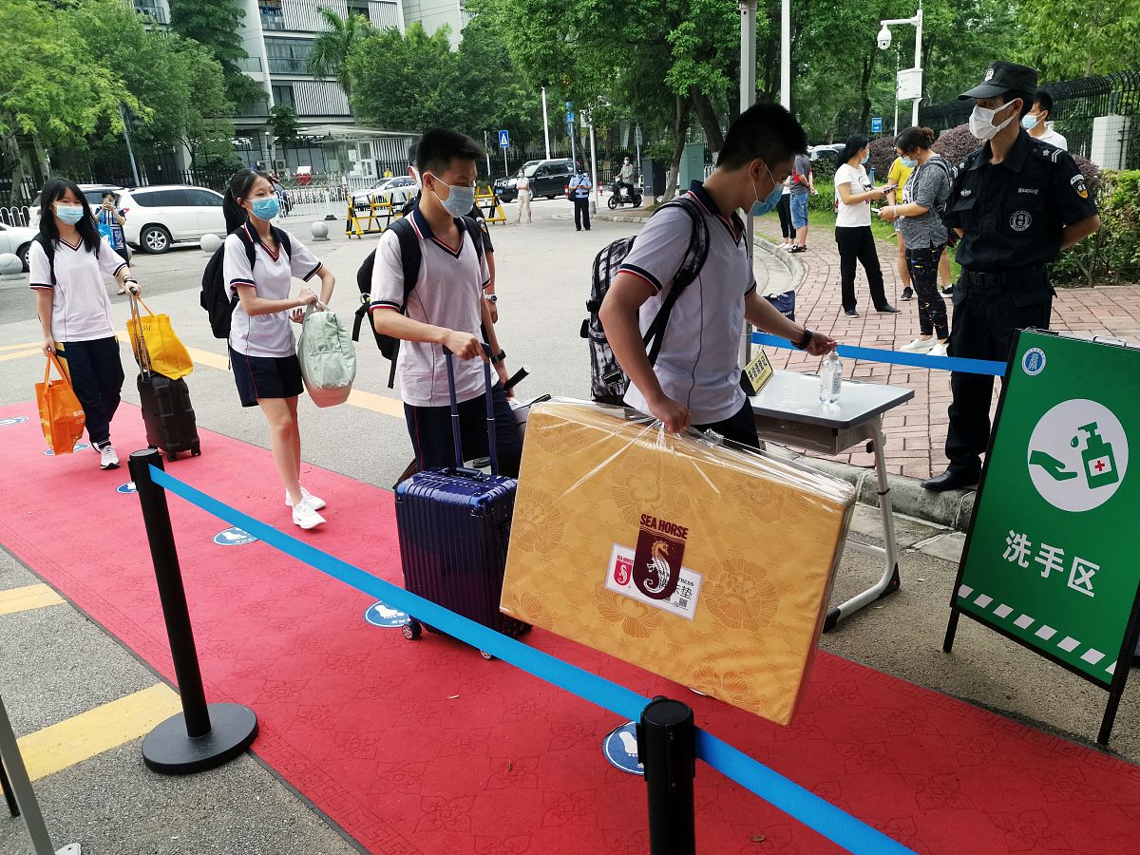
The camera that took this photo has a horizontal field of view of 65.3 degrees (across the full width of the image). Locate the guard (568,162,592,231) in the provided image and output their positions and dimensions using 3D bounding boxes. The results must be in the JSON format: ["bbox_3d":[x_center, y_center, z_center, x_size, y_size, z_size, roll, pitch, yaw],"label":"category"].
[{"bbox_3d":[0.235,-5.955,22.893,0.580,1.700,0.380,-3,16,0],"label":"guard"}]

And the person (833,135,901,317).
[{"bbox_3d":[2.749,-1.841,8.159,0.500,1.590,0.460,12,22,42],"label":"person"}]

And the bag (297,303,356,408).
[{"bbox_3d":[-1.060,-0.308,3.866,0.250,0.420,0.200,-12,18,-28],"label":"bag"}]

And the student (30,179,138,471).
[{"bbox_3d":[-2.961,-0.639,5.436,0.620,1.680,0.480,-15,20,-33],"label":"student"}]

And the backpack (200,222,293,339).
[{"bbox_3d":[-1.568,-0.702,4.304,0.270,0.470,0.330,11,22,40],"label":"backpack"}]

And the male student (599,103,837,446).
[{"bbox_3d":[0.447,-0.058,2.669,0.640,1.720,0.660,5,18,26],"label":"male student"}]

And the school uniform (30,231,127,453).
[{"bbox_3d":[-2.803,-0.486,5.189,0.500,1.270,0.310,-17,21,-39],"label":"school uniform"}]

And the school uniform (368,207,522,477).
[{"bbox_3d":[-0.428,-0.278,3.229,0.350,1.030,0.490,12,22,42],"label":"school uniform"}]

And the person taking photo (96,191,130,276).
[{"bbox_3d":[-7.454,-3.008,14.571,0.550,1.610,0.420,-11,18,-22],"label":"person taking photo"}]

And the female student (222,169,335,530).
[{"bbox_3d":[-1.320,-0.335,4.098,0.430,1.630,0.470,11,21,41],"label":"female student"}]

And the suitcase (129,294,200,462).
[{"bbox_3d":[-2.558,-0.348,5.552,0.215,1.063,0.350,-18,22,-40],"label":"suitcase"}]

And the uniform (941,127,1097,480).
[{"bbox_3d":[1.784,-0.486,3.672,0.360,1.440,0.580,-9,17,-19],"label":"uniform"}]

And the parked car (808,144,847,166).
[{"bbox_3d":[12.112,-12.199,41.000,4.500,1.550,1.800,-15,20,-33],"label":"parked car"}]

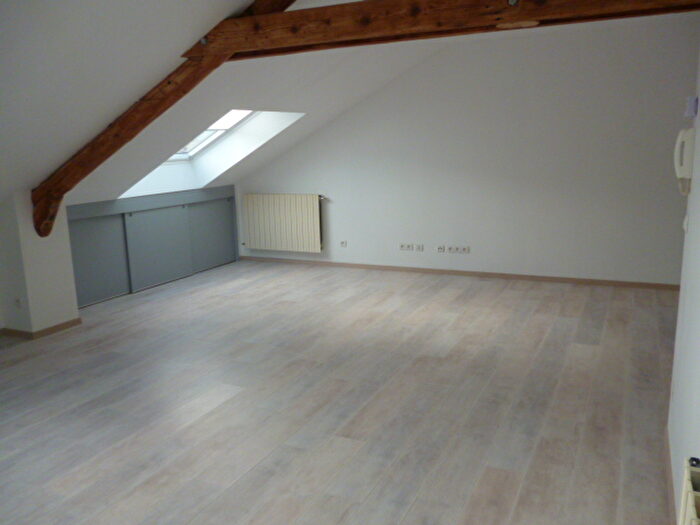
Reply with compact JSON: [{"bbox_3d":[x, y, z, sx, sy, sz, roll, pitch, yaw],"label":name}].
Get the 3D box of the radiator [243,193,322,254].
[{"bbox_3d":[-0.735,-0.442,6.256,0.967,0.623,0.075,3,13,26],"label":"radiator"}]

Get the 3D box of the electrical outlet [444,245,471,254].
[{"bbox_3d":[1.053,-0.122,5.487,0.225,0.083,0.014,3,13,26],"label":"electrical outlet"}]

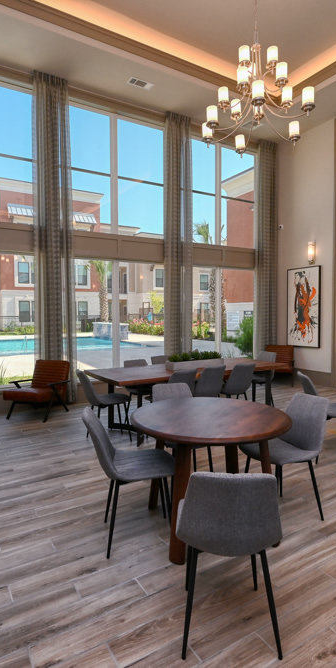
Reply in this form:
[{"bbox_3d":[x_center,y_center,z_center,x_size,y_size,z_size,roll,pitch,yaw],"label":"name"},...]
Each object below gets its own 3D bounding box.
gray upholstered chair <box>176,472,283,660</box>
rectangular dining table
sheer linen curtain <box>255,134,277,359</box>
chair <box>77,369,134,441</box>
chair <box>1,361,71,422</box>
[{"bbox_3d":[0.264,0.914,1.724,0.458,0.826,0.569,0,3,1],"label":"gray upholstered chair"},{"bbox_3d":[0.352,0.806,5.090,2.650,0.755,0.950,-2,4,-32],"label":"rectangular dining table"},{"bbox_3d":[2.077,-1.487,8.217,0.570,4.980,0.160,-2,4,-31],"label":"sheer linen curtain"},{"bbox_3d":[-0.690,0.813,4.391,0.580,0.830,0.470,-1,3,-20],"label":"chair"},{"bbox_3d":[-1.818,0.775,5.468,0.655,0.735,0.796,0,3,17],"label":"chair"}]

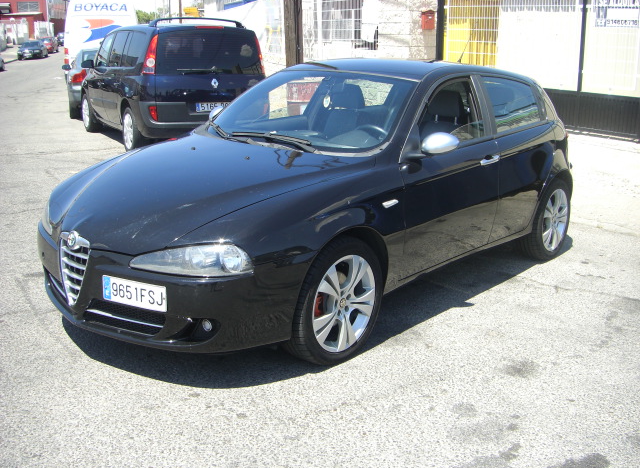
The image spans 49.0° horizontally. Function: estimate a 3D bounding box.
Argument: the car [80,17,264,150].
[{"bbox_3d":[-2.458,-2.317,10.836,1.880,1.770,4.680,-7,16,-28],"label":"car"}]

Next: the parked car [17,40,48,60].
[{"bbox_3d":[-22.301,-14.195,54.500,1.720,1.430,4.250,-3,15,-16],"label":"parked car"}]

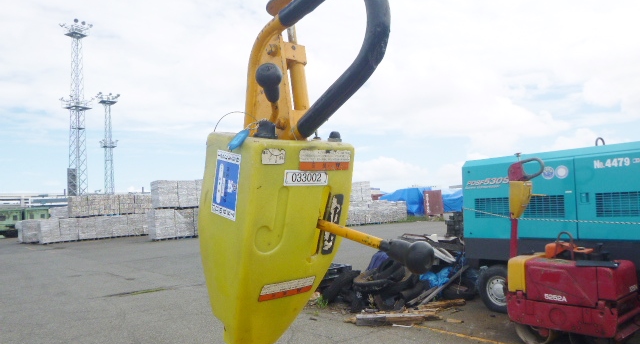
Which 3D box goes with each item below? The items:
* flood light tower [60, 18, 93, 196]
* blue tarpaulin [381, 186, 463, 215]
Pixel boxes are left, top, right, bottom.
[{"bbox_3d":[-38.459,-9.554,73.481,4.300,29.760,4.300,-2,-2,4],"label":"flood light tower"},{"bbox_3d":[5.928,1.601,26.026,6.000,1.550,2.200,-1,-2,-25],"label":"blue tarpaulin"}]

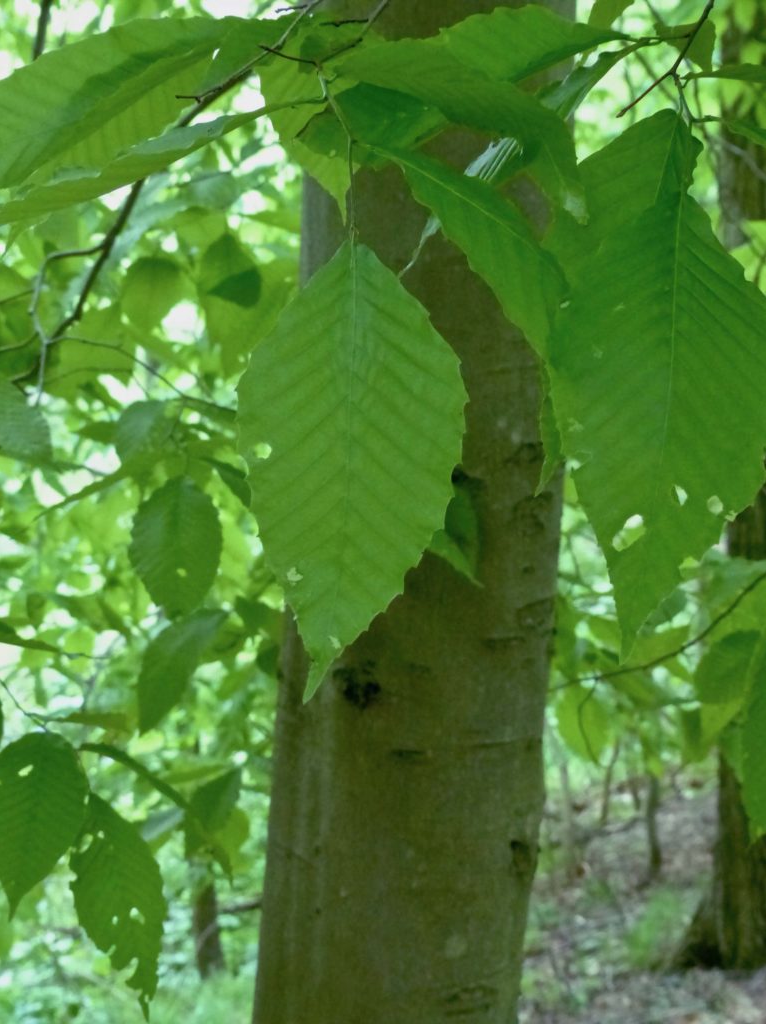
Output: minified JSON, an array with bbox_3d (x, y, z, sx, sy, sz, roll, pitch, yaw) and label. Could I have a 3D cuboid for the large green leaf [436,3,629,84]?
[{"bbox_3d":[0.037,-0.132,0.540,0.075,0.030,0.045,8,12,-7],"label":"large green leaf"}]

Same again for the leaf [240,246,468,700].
[{"bbox_3d":[-0.009,-0.011,0.500,0.059,0.120,0.020,4,3,0],"label":"leaf"}]

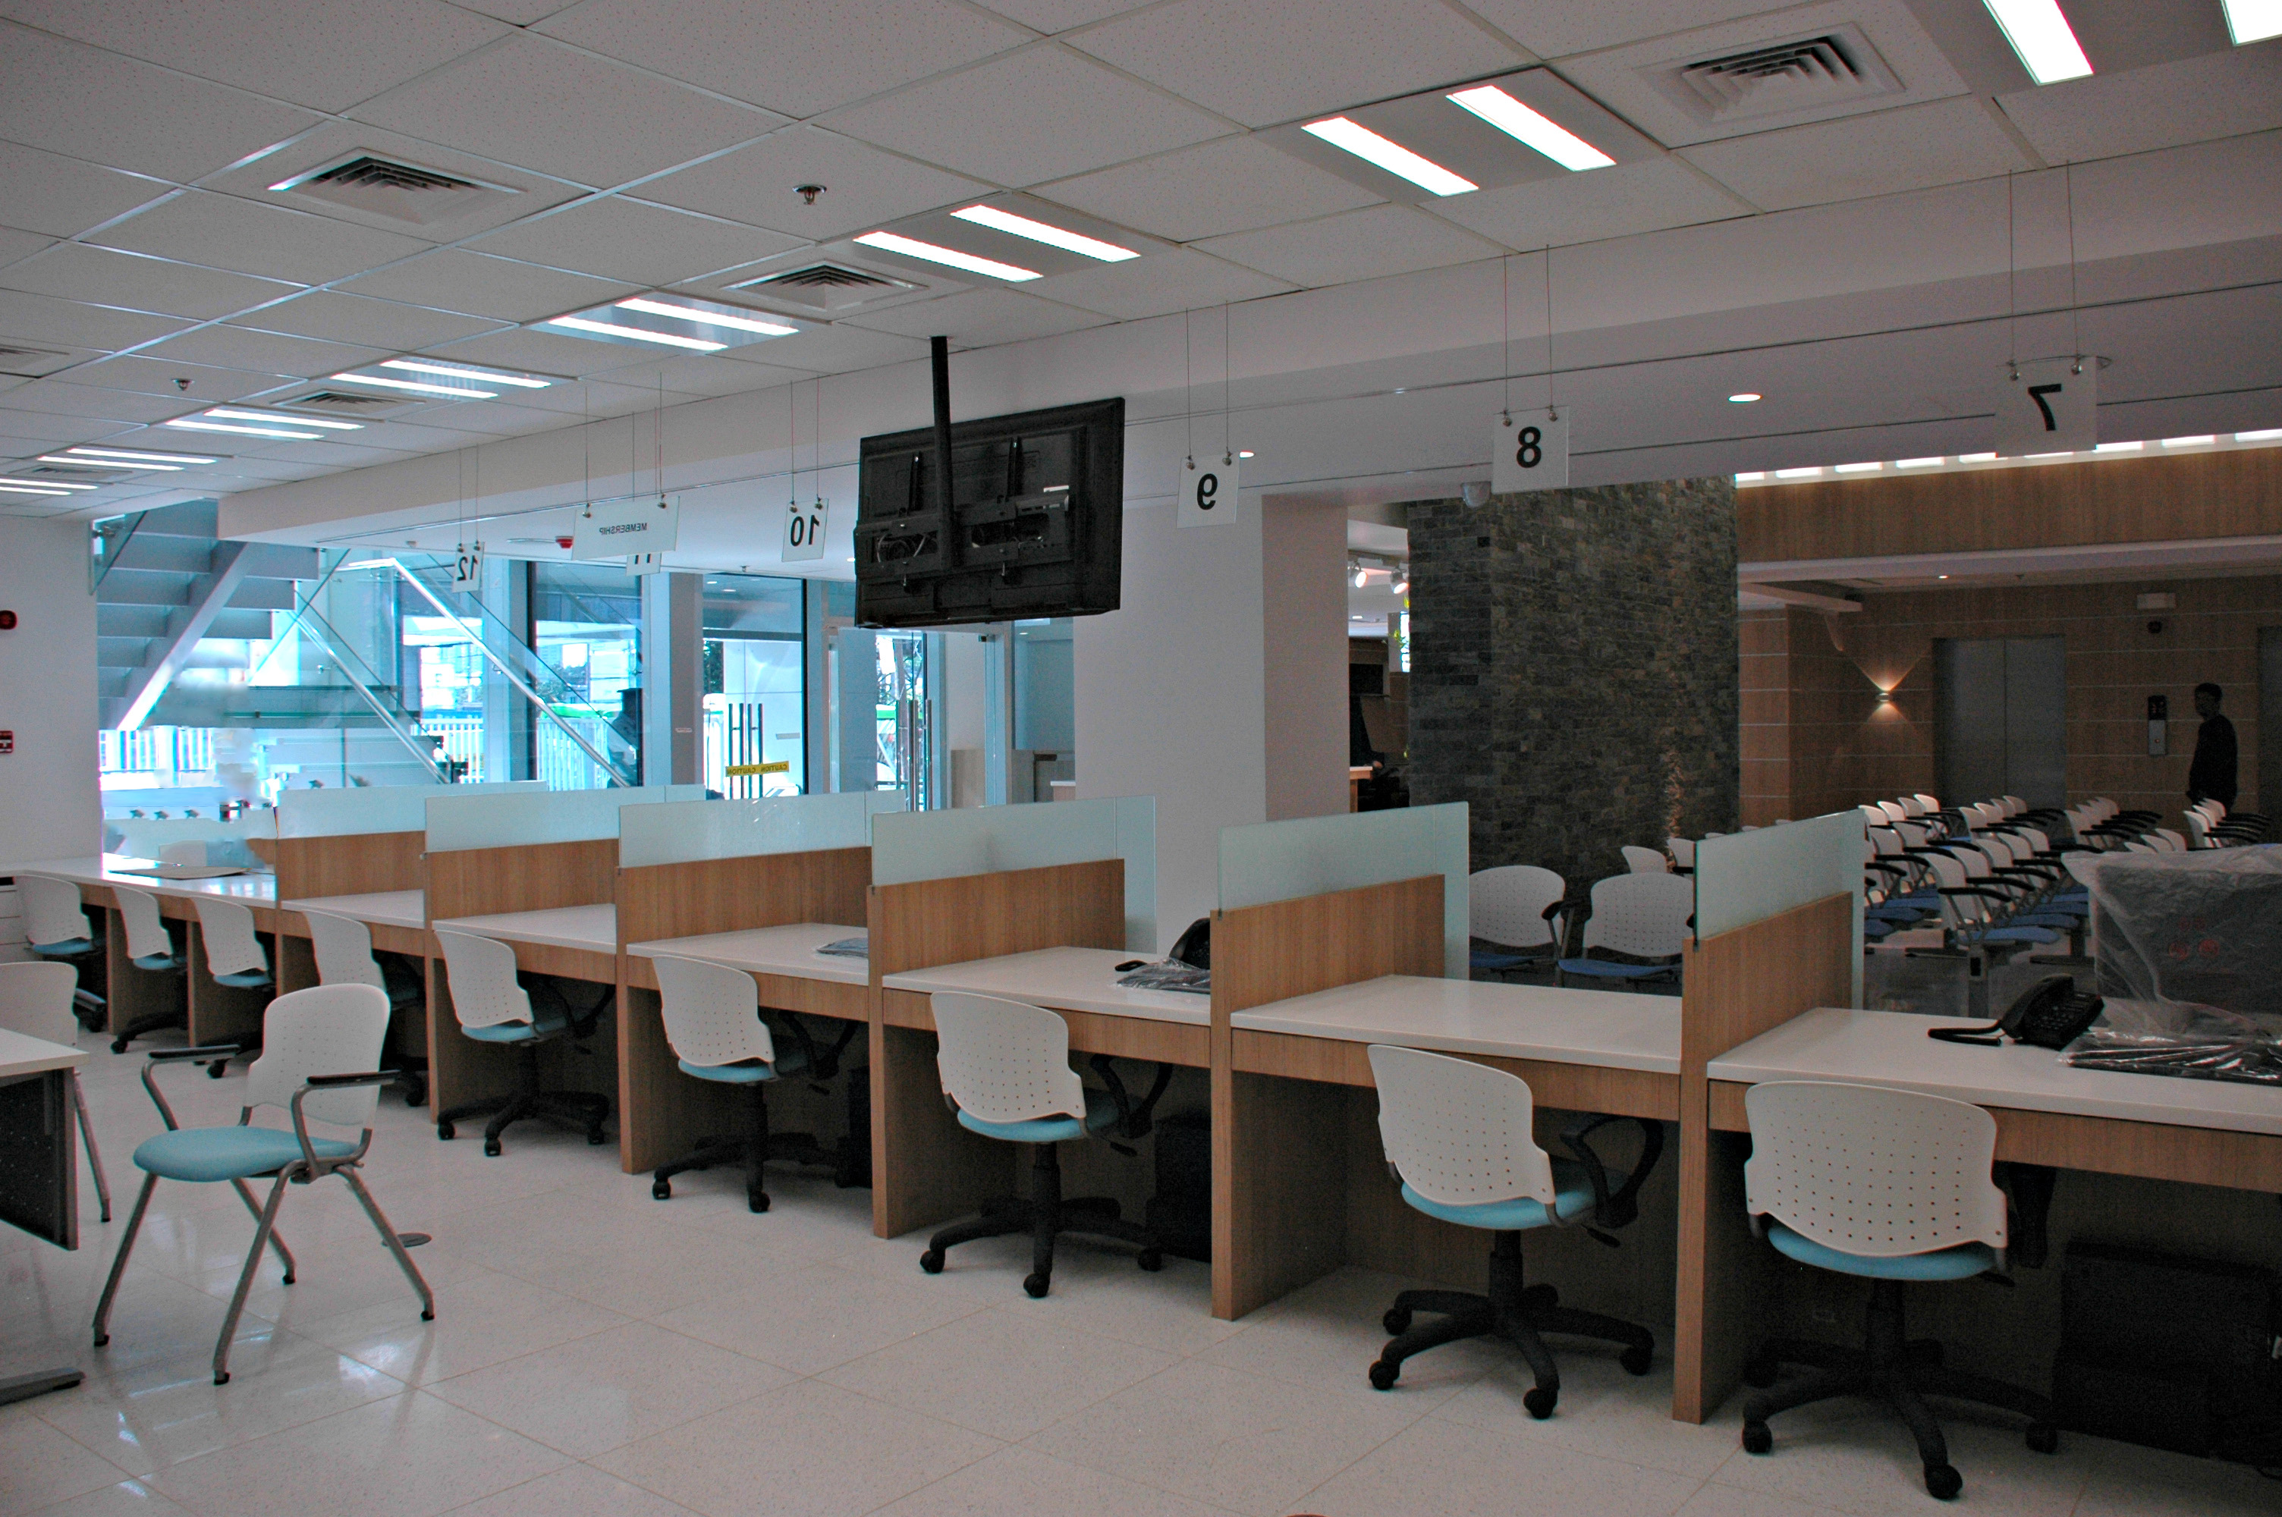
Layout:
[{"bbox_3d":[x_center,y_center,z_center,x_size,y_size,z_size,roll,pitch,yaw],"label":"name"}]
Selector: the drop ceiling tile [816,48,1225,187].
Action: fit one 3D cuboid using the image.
[{"bbox_3d":[-0.212,-1.207,3.231,0.610,0.020,0.590,0,2,38],"label":"drop ceiling tile"}]

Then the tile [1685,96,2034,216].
[{"bbox_3d":[1.453,-1.220,3.461,0.600,0.020,0.600,0,2,37],"label":"tile"}]

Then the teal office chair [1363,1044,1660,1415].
[{"bbox_3d":[0.749,0.937,3.691,0.660,0.790,0.600,-3,3,-39],"label":"teal office chair"}]

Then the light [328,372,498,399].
[{"bbox_3d":[-2.375,-1.231,5.623,0.095,0.040,0.580,0,2,37],"label":"light"}]

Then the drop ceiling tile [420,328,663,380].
[{"bbox_3d":[-1.772,-1.232,5.149,0.595,0.020,0.595,0,2,36],"label":"drop ceiling tile"}]

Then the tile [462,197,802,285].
[{"bbox_3d":[-1.185,-1.207,3.994,0.600,0.016,0.600,1,3,37],"label":"tile"}]

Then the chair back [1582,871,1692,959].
[{"bbox_3d":[2.007,0.626,6.826,0.470,0.360,0.120,0,2,37],"label":"chair back"}]

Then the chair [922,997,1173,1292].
[{"bbox_3d":[-0.272,0.923,4.429,0.600,0.790,0.660,1,3,42],"label":"chair"}]

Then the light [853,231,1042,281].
[{"bbox_3d":[-0.457,-1.235,4.159,0.110,0.040,0.560,1,3,37],"label":"light"}]

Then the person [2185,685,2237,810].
[{"bbox_3d":[7.889,0.233,12.600,0.300,1.650,0.480,-1,2,-5],"label":"person"}]

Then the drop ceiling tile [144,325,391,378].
[{"bbox_3d":[-2.593,-1.206,5.060,0.595,0.020,0.595,0,2,36],"label":"drop ceiling tile"}]

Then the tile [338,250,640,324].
[{"bbox_3d":[-1.651,-1.199,4.321,0.595,0.020,0.595,0,2,36],"label":"tile"}]

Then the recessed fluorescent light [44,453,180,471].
[{"bbox_3d":[-4.377,-1.272,7.278,0.110,0.040,0.550,0,2,38],"label":"recessed fluorescent light"}]

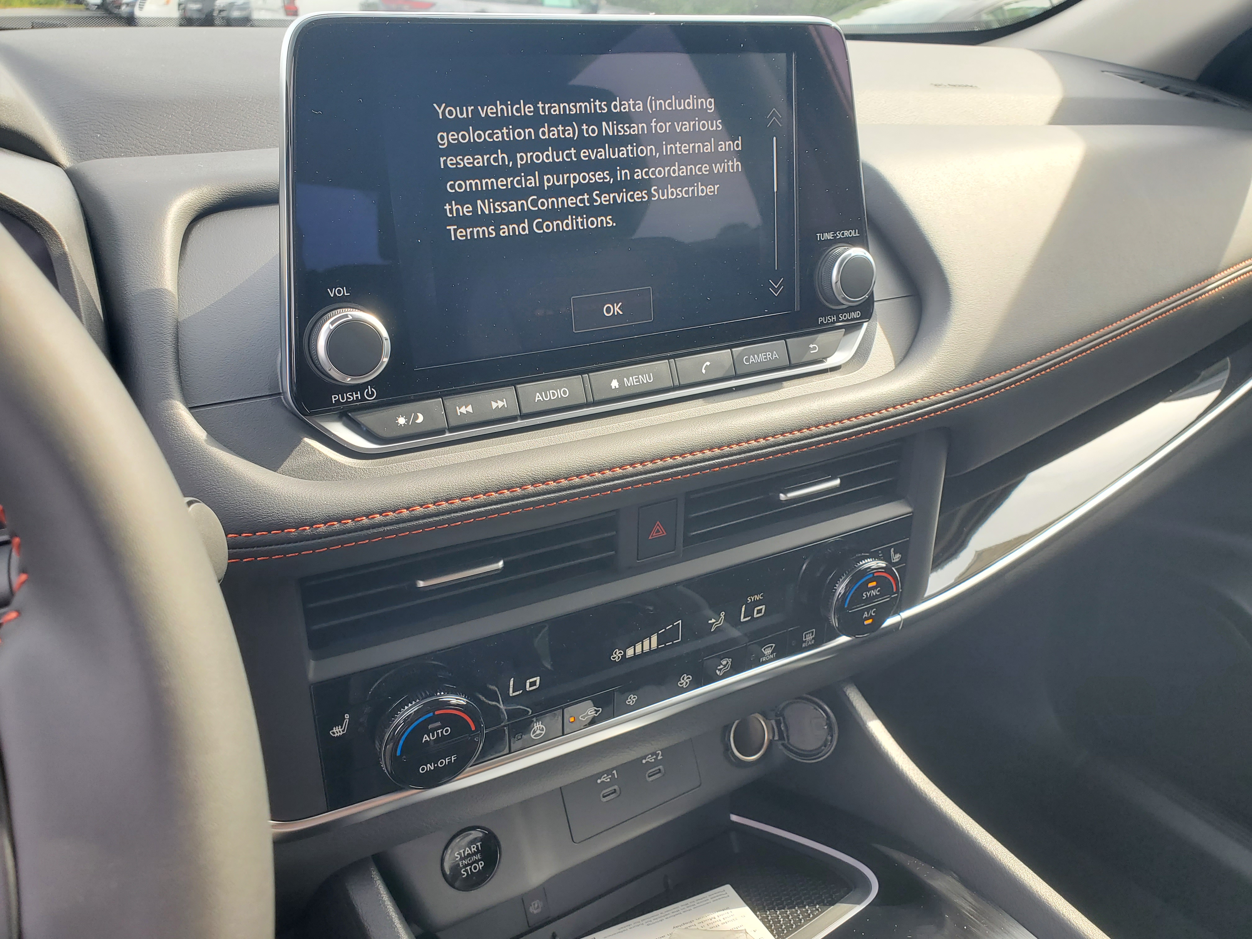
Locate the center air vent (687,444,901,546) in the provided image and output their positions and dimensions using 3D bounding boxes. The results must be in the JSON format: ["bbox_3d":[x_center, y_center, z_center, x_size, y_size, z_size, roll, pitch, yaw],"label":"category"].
[{"bbox_3d":[0.076,0.009,0.434,0.124,0.030,0.025,-13,26,-28],"label":"center air vent"}]

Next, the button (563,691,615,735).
[{"bbox_3d":[-0.017,0.103,0.403,0.024,0.015,0.008,-12,26,-26],"label":"button"}]

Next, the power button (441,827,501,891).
[{"bbox_3d":[-0.071,0.178,0.430,0.029,0.029,0.010,-12,4,-26],"label":"power button"}]

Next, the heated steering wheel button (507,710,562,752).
[{"bbox_3d":[-0.038,0.107,0.393,0.024,0.015,0.008,-12,26,-26],"label":"heated steering wheel button"}]

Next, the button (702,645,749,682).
[{"bbox_3d":[0.044,0.089,0.433,0.024,0.015,0.008,-12,26,-26],"label":"button"}]

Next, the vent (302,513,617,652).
[{"bbox_3d":[-0.062,0.039,0.366,0.124,0.030,0.025,-11,25,-24],"label":"vent"}]

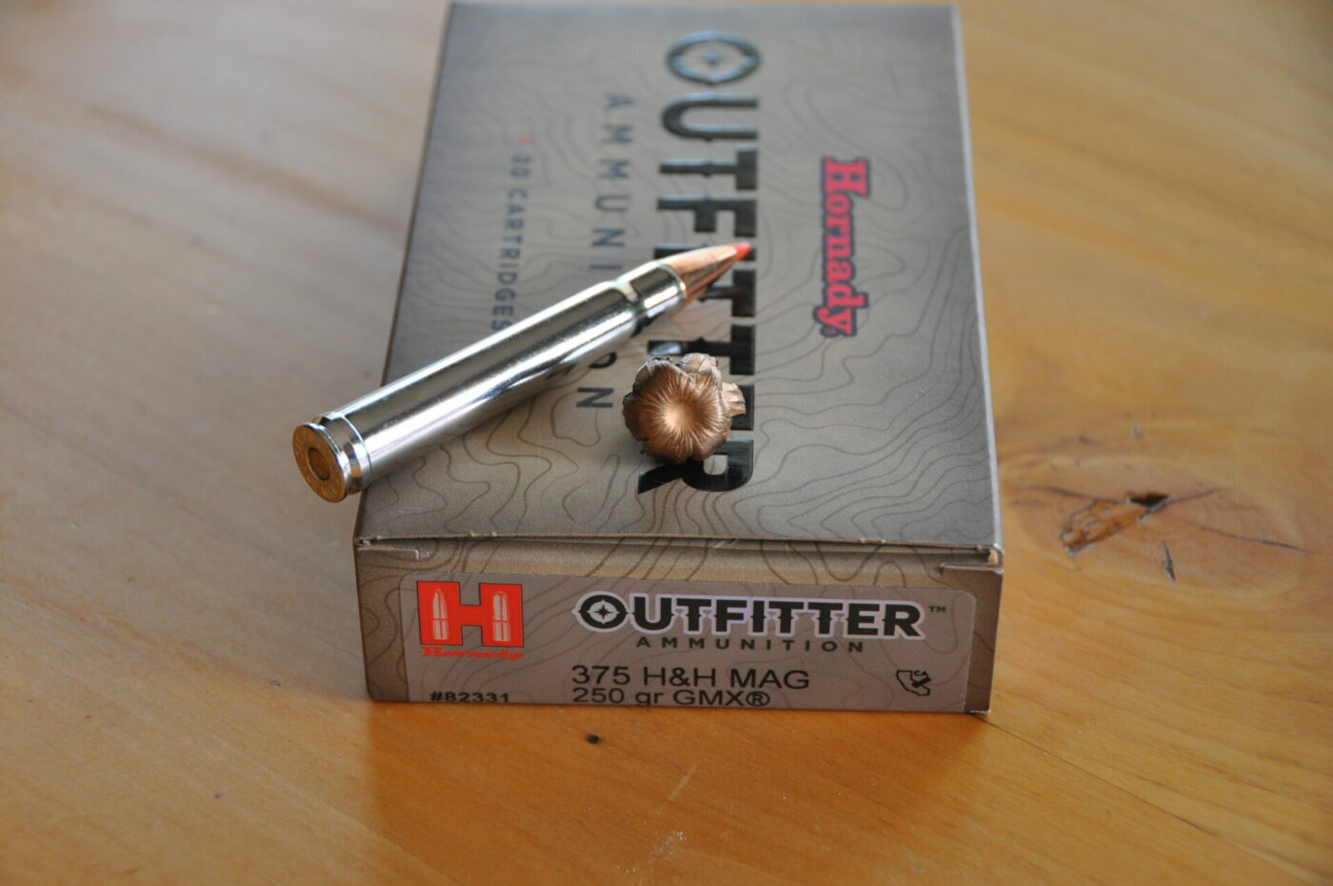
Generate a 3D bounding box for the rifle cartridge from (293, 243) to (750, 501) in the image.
[{"bbox_3d":[-0.020,-0.015,0.510,0.091,0.013,0.013,-28,46,-31],"label":"rifle cartridge"}]

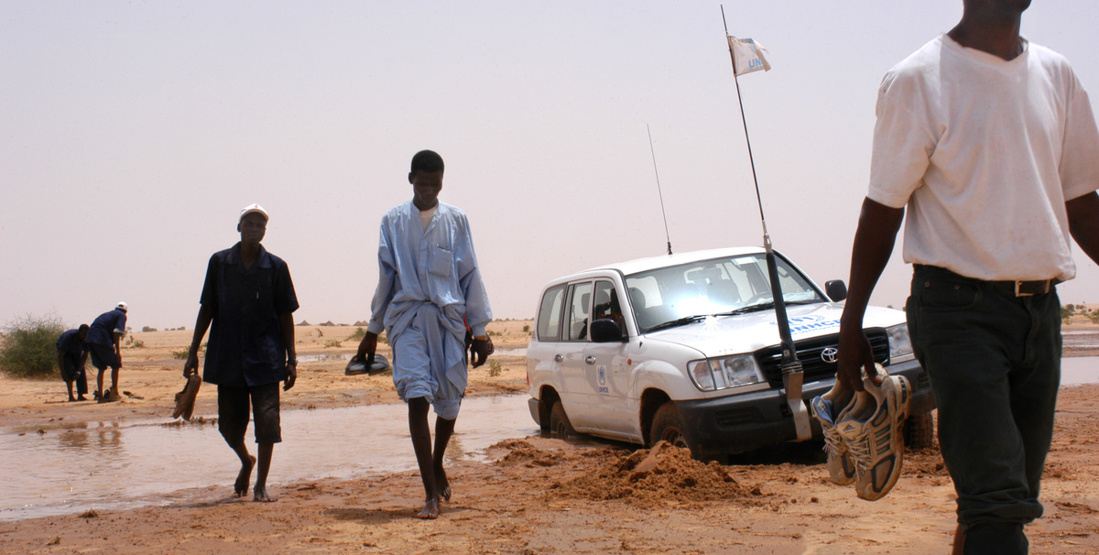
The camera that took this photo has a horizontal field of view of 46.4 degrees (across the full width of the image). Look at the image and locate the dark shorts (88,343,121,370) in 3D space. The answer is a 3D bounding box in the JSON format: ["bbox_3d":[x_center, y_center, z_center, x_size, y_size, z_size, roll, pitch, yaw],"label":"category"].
[{"bbox_3d":[-6.352,1.105,18.300,0.360,0.460,0.420,0,-3,-45],"label":"dark shorts"}]

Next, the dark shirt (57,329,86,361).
[{"bbox_3d":[-6.897,0.972,18.500,0.460,0.520,0.420,-1,20,-24],"label":"dark shirt"}]

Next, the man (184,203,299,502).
[{"bbox_3d":[-1.810,0.435,7.600,0.670,1.740,0.480,-1,-2,-7],"label":"man"}]

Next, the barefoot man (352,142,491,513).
[{"bbox_3d":[-0.600,0.268,6.280,0.660,1.770,0.520,-1,-2,-3],"label":"barefoot man"}]

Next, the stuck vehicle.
[{"bbox_3d":[1.220,0.637,10.580,1.970,1.870,4.890,-8,-1,-15],"label":"stuck vehicle"}]

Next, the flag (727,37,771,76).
[{"bbox_3d":[1.281,-1.416,8.200,0.260,0.280,0.100,-11,-1,-3],"label":"flag"}]

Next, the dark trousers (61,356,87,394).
[{"bbox_3d":[-6.908,1.403,18.600,0.400,0.560,0.350,-1,-2,-21],"label":"dark trousers"}]

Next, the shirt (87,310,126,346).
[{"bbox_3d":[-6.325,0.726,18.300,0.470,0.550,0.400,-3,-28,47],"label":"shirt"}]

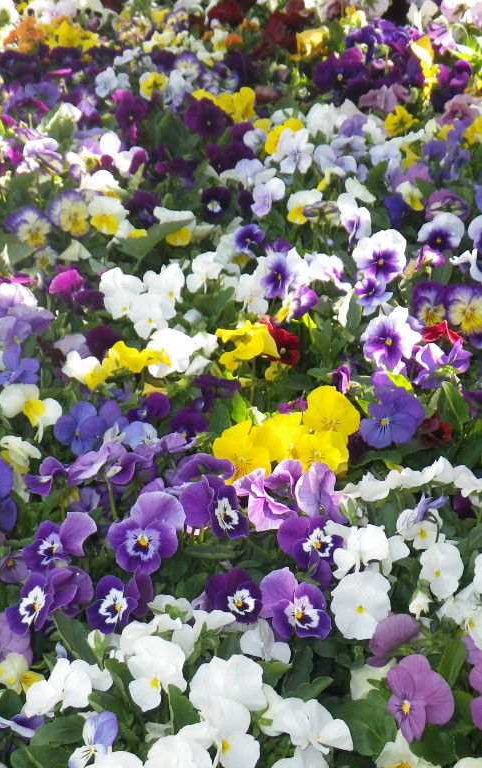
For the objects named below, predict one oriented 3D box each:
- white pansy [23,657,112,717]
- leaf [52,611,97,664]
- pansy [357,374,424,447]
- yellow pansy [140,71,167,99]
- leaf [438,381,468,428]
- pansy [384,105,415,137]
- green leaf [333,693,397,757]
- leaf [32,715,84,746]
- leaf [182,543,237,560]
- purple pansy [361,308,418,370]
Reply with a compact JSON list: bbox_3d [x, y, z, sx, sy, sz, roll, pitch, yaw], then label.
[{"bbox_3d":[-0.105,0.184,0.611,0.051,0.037,0.030,0,-3,0],"label":"white pansy"},{"bbox_3d":[-0.110,0.167,0.662,0.021,0.010,0.046,-31,66,-27],"label":"leaf"},{"bbox_3d":[0.150,0.030,0.995,0.065,0.065,0.022,13,10,20],"label":"pansy"},{"bbox_3d":[-0.127,-0.433,1.460,0.042,0.041,0.020,-8,21,0],"label":"yellow pansy"},{"bbox_3d":[0.200,0.019,0.945,0.027,0.014,0.047,-11,74,20],"label":"leaf"},{"bbox_3d":[0.226,-0.375,1.432,0.044,0.044,0.022,-1,21,3],"label":"pansy"},{"bbox_3d":[0.085,0.233,0.690,0.052,0.013,0.038,34,63,16],"label":"green leaf"},{"bbox_3d":[-0.111,0.210,0.610,0.042,0.010,0.026,-6,35,8],"label":"leaf"},{"bbox_3d":[-0.028,0.149,0.894,0.050,0.012,0.023,3,37,8],"label":"leaf"},{"bbox_3d":[0.143,-0.043,0.970,0.053,0.058,0.022,-4,-7,5],"label":"purple pansy"}]

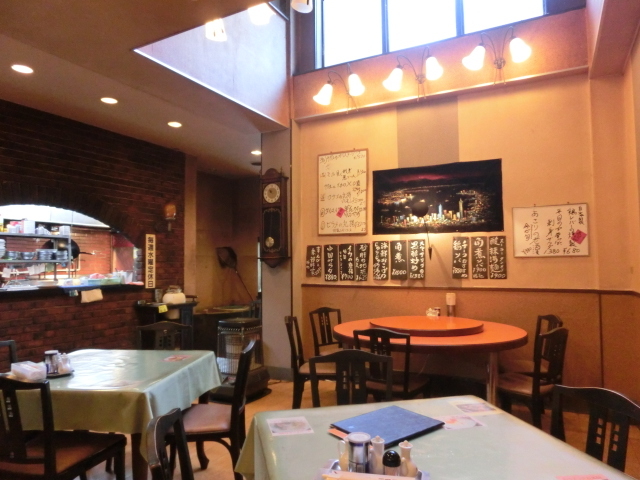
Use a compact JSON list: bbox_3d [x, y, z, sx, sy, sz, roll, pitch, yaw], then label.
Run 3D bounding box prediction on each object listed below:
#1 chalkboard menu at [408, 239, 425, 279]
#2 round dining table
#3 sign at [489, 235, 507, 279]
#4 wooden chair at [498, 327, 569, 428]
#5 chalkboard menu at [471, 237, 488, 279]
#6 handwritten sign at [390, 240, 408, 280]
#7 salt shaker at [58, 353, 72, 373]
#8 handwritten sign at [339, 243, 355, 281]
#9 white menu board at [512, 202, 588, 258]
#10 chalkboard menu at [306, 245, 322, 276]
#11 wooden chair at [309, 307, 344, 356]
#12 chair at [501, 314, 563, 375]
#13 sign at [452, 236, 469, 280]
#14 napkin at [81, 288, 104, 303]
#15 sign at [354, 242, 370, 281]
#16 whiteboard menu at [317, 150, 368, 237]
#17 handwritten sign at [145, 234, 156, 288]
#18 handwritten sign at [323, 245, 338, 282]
[{"bbox_3d":[0.968,0.203,4.448,0.171,0.402,0.010,-2,-3,27],"label":"chalkboard menu"},{"bbox_3d":[0.872,1.090,3.579,1.500,0.770,1.500,-1,-3,0],"label":"round dining table"},{"bbox_3d":[1.644,0.165,4.096,0.147,0.392,0.010,-2,-3,27],"label":"sign"},{"bbox_3d":[1.472,1.009,3.169,0.430,0.850,0.450,2,-4,-38],"label":"wooden chair"},{"bbox_3d":[1.501,0.172,4.163,0.152,0.390,0.010,-2,-3,26],"label":"chalkboard menu"},{"bbox_3d":[0.805,0.209,4.507,0.176,0.397,0.010,-2,-3,26],"label":"handwritten sign"},{"bbox_3d":[-1.323,0.640,2.301,0.058,0.105,0.058,-1,-3,0],"label":"salt shaker"},{"bbox_3d":[0.290,0.242,4.762,0.170,0.391,0.010,-2,-3,26],"label":"handwritten sign"},{"bbox_3d":[2.025,-0.075,3.903,0.595,0.455,0.020,-2,-3,27],"label":"white menu board"},{"bbox_3d":[-0.067,0.241,4.987,0.178,0.358,0.010,-2,-3,27],"label":"chalkboard menu"},{"bbox_3d":[0.225,1.073,4.202,0.450,0.850,0.430,-3,-4,43],"label":"wooden chair"},{"bbox_3d":[1.560,1.026,3.442,0.460,0.870,0.410,-1,-3,6],"label":"chair"},{"bbox_3d":[1.351,0.173,4.238,0.145,0.394,0.010,-2,-3,26],"label":"sign"},{"bbox_3d":[-2.337,0.579,4.548,0.030,0.135,0.245,-2,-3,26],"label":"napkin"},{"bbox_3d":[0.449,0.238,4.717,0.160,0.400,0.010,-2,-3,27],"label":"sign"},{"bbox_3d":[0.243,-0.506,4.855,0.600,0.905,0.020,-2,-3,27],"label":"whiteboard menu"},{"bbox_3d":[-2.001,0.256,5.267,0.012,0.635,0.143,-2,-3,27],"label":"handwritten sign"},{"bbox_3d":[0.124,0.255,4.844,0.166,0.389,0.010,-2,-3,26],"label":"handwritten sign"}]

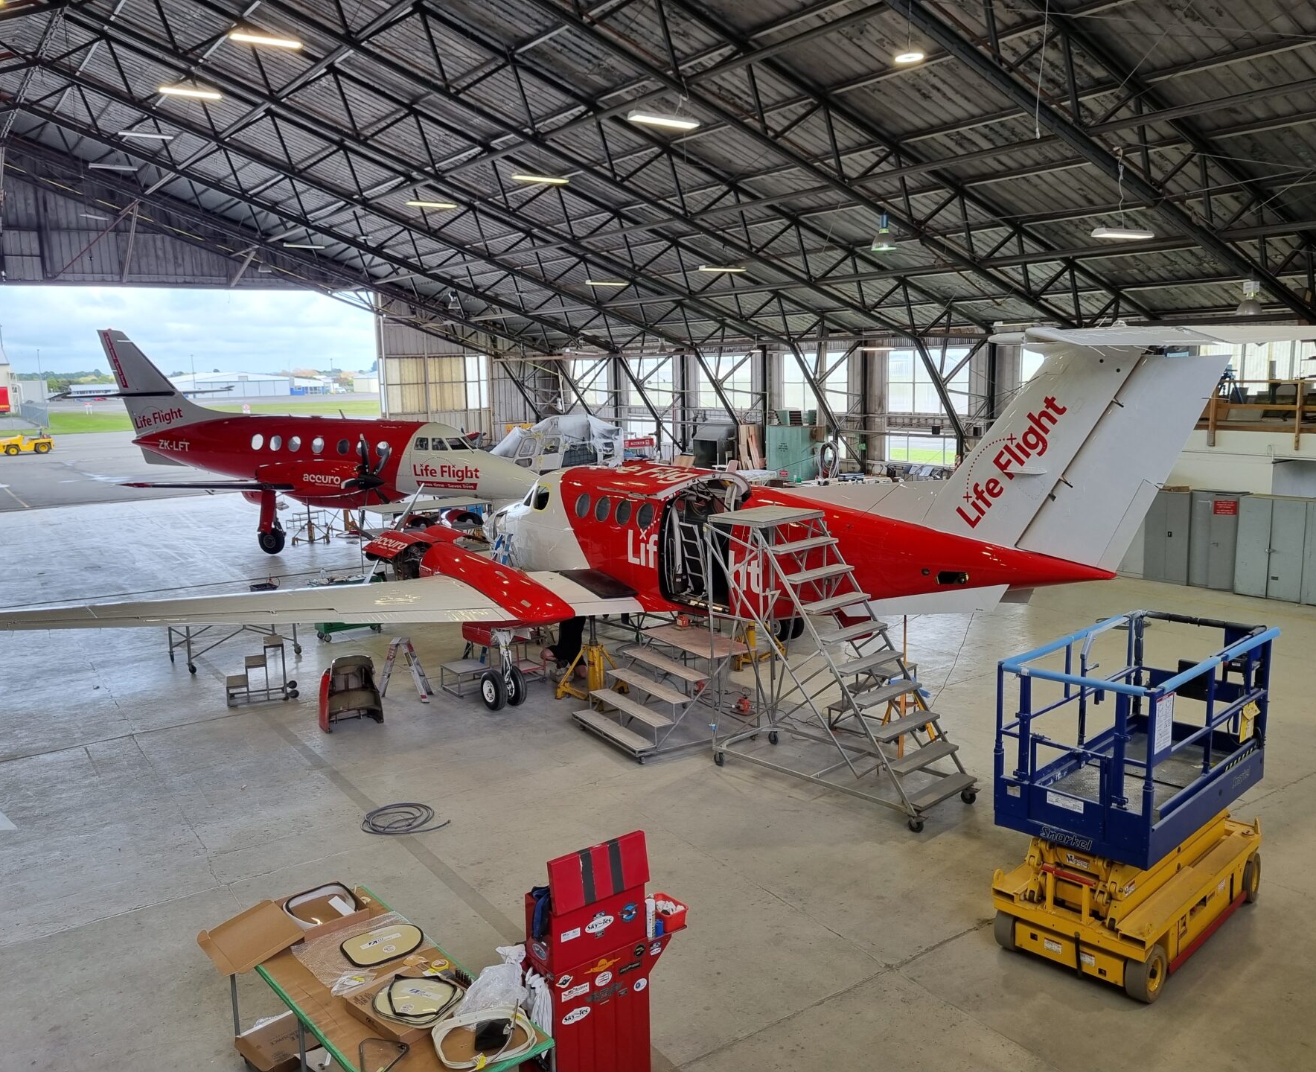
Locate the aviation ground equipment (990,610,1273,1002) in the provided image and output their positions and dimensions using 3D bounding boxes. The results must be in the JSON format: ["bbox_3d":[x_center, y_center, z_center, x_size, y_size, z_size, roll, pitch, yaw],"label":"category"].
[{"bbox_3d":[3.746,1.958,8.380,2.370,2.290,1.140,-9,12,-42],"label":"aviation ground equipment"}]

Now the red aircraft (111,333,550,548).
[{"bbox_3d":[-9.563,-2.846,29.943,14.370,5.788,15.850,1,9,17],"label":"red aircraft"}]

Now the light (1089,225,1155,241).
[{"bbox_3d":[6.715,-4.361,15.500,1.210,0.110,0.240,-6,10,-31],"label":"light"}]

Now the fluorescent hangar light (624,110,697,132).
[{"bbox_3d":[0.085,-6.310,16.300,1.210,0.110,0.260,-7,10,-34],"label":"fluorescent hangar light"}]

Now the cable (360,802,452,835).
[{"bbox_3d":[-2.538,2.841,10.920,0.880,0.060,0.790,-1,9,0],"label":"cable"}]

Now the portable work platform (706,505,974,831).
[{"bbox_3d":[1.912,1.264,11.355,1.050,2.850,2.741,-9,12,-43],"label":"portable work platform"}]

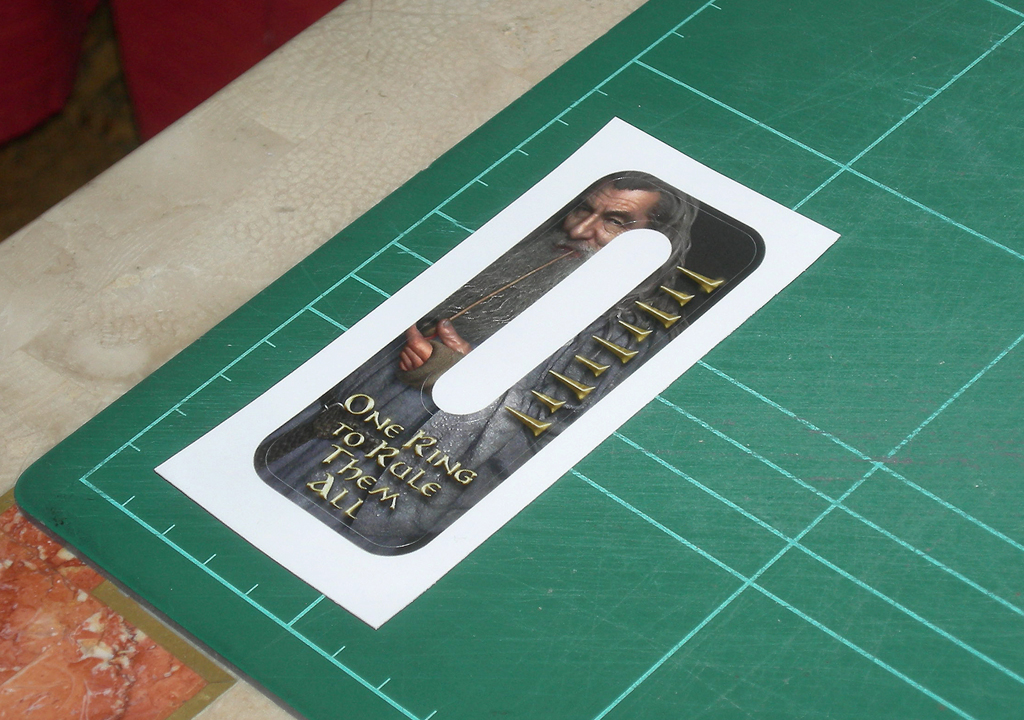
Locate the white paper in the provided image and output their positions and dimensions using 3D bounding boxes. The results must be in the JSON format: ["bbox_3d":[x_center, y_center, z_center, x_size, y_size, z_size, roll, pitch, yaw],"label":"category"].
[{"bbox_3d":[-0.001,-0.001,0.470,0.108,0.002,0.053,-39,50,-26],"label":"white paper"}]

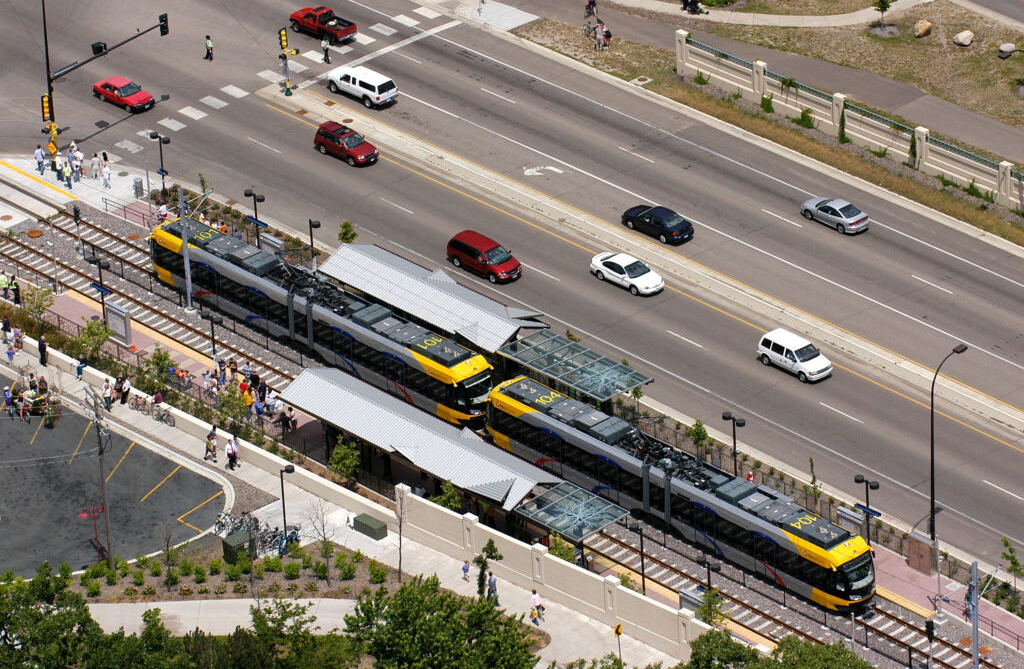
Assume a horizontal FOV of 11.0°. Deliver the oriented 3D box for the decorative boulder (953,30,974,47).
[{"bbox_3d":[27.764,-18.202,326.813,1.350,0.750,1.000,-3,28,0],"label":"decorative boulder"}]

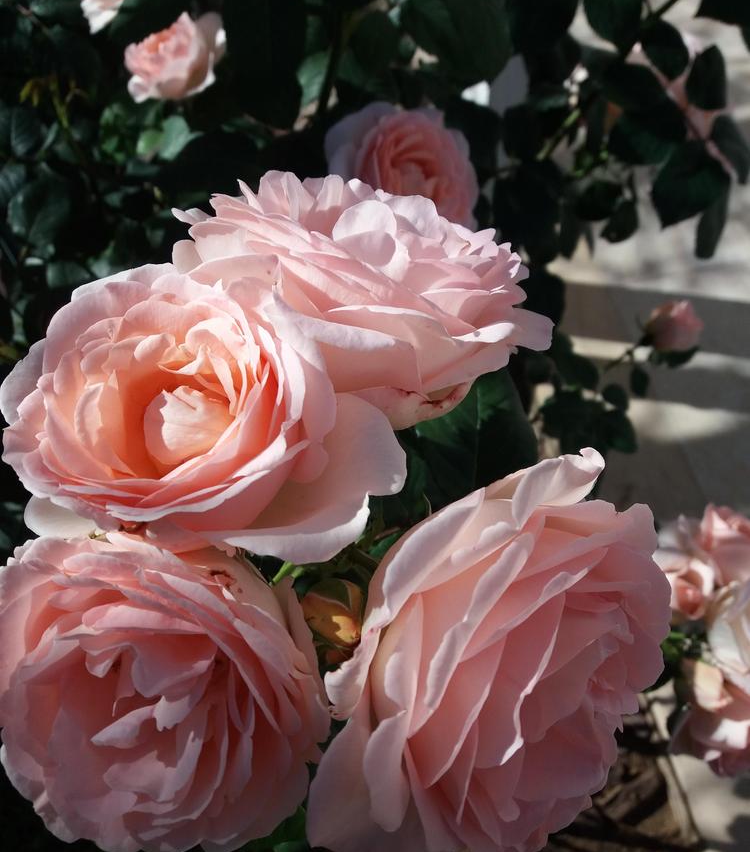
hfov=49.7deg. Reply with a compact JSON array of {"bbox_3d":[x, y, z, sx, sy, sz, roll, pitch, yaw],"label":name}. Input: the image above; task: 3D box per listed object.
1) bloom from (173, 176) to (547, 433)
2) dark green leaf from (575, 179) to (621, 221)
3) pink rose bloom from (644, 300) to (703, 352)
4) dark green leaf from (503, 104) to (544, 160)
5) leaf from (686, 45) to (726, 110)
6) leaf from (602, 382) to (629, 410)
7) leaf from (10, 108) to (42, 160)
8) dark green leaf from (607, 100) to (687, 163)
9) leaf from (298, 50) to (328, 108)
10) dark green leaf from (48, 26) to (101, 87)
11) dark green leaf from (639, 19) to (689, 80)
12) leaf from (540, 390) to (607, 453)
[{"bbox_3d":[-0.004,-0.042,0.258,0.106,0.056,0.104,14,19,-6],"label":"bloom"},{"bbox_3d":[0.171,-0.174,0.620,0.037,0.012,0.031,-29,79,7],"label":"dark green leaf"},{"bbox_3d":[0.221,-0.073,0.600,0.042,0.034,0.034,-30,10,9],"label":"pink rose bloom"},{"bbox_3d":[0.101,-0.200,0.550,0.028,0.010,0.040,0,60,0],"label":"dark green leaf"},{"bbox_3d":[0.213,-0.224,0.520,0.026,0.043,0.012,9,1,16],"label":"leaf"},{"bbox_3d":[0.181,-0.022,0.610,0.019,0.006,0.023,-21,62,-12],"label":"leaf"},{"bbox_3d":[-0.277,-0.232,0.640,0.027,0.010,0.042,0,60,-6],"label":"leaf"},{"bbox_3d":[0.165,-0.178,0.490,0.046,0.012,0.035,27,55,13],"label":"dark green leaf"},{"bbox_3d":[-0.040,-0.228,0.530,0.019,0.040,0.012,24,-2,-3],"label":"leaf"},{"bbox_3d":[-0.253,-0.311,0.680,0.044,0.050,0.012,-18,4,-14],"label":"dark green leaf"},{"bbox_3d":[0.185,-0.242,0.520,0.031,0.044,0.012,-19,-5,14],"label":"dark green leaf"},{"bbox_3d":[0.147,-0.003,0.600,0.047,0.012,0.050,-27,70,1],"label":"leaf"}]

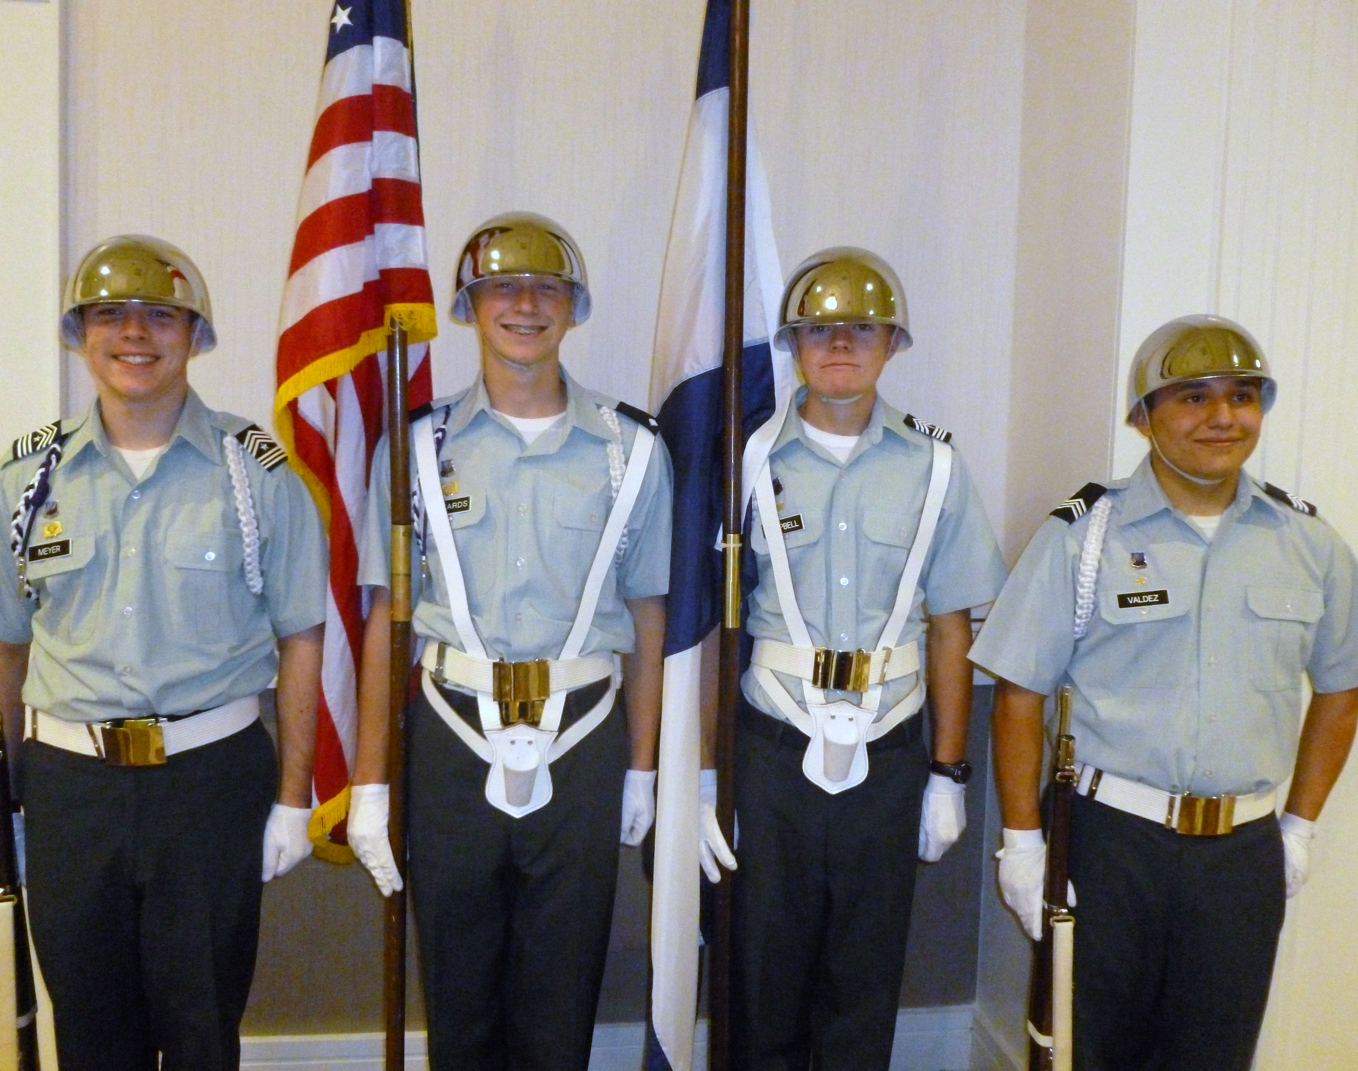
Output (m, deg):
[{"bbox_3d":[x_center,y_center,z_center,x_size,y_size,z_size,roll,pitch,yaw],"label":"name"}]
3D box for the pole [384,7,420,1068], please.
[{"bbox_3d":[-0.445,0.025,1.848,0.032,2.500,0.032,1,4,0],"label":"pole"}]

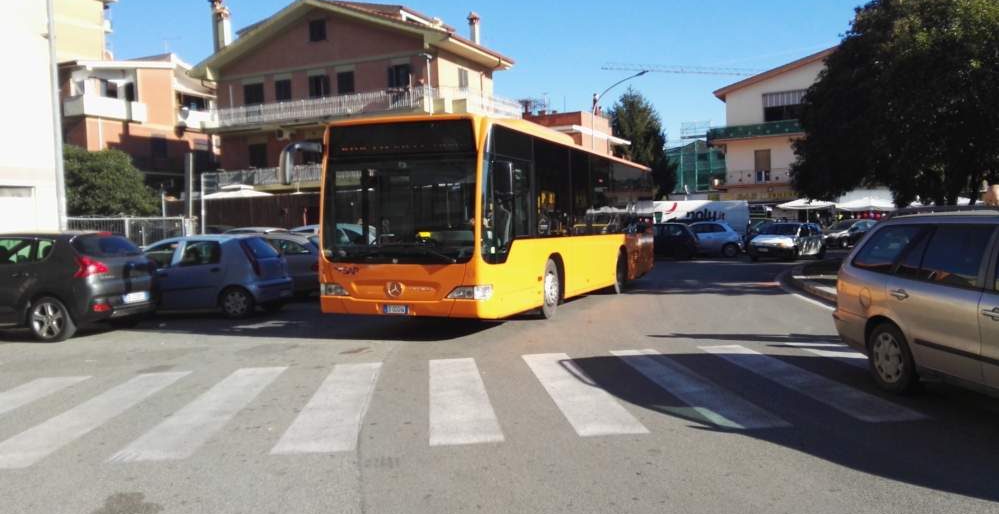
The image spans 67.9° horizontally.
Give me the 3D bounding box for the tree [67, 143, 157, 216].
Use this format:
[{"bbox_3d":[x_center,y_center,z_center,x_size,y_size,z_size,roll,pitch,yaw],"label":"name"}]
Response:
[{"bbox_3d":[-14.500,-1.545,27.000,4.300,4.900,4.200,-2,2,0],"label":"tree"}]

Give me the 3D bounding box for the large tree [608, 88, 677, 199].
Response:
[{"bbox_3d":[9.563,-6.546,53.740,6.200,11.200,6.200,-2,2,0],"label":"large tree"}]

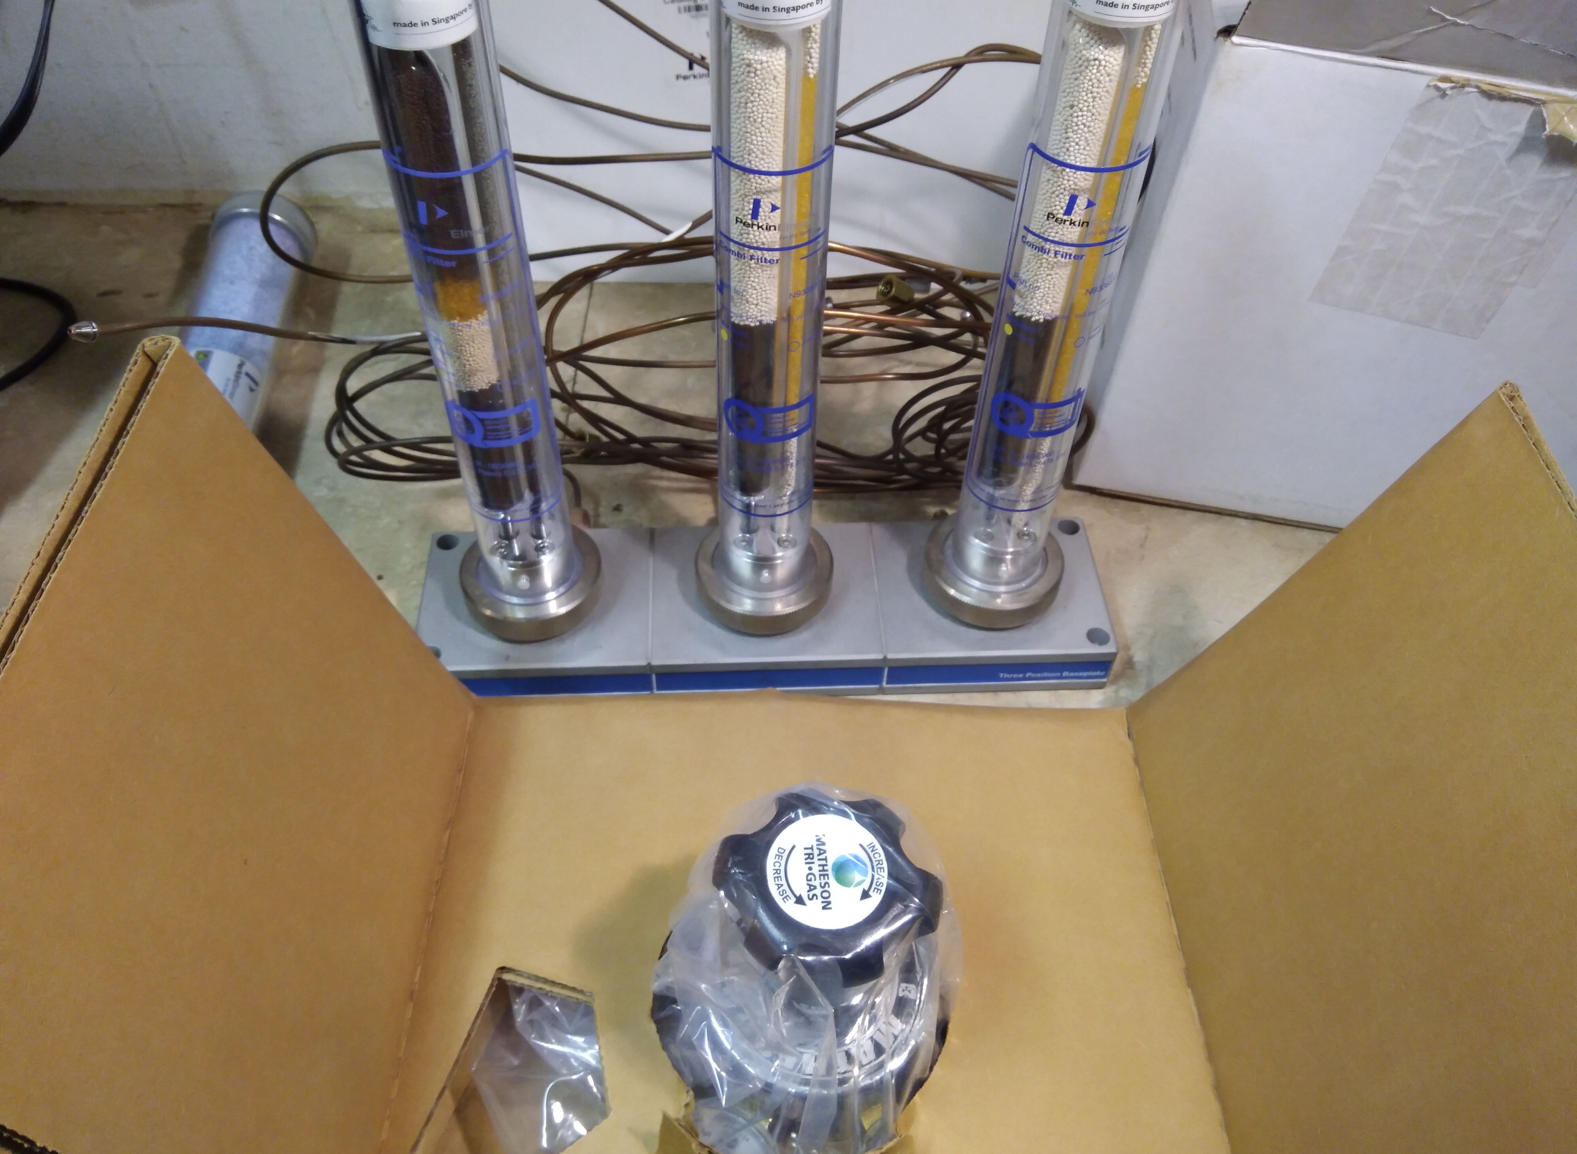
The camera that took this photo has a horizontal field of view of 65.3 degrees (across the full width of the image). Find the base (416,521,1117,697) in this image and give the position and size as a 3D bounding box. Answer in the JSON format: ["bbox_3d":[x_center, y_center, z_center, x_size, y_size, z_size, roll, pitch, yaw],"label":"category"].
[{"bbox_3d":[-0.010,0.015,0.542,0.293,0.026,0.078,-1,48,-3],"label":"base"}]

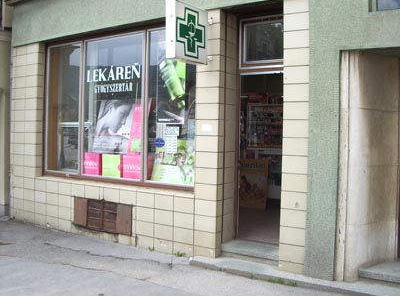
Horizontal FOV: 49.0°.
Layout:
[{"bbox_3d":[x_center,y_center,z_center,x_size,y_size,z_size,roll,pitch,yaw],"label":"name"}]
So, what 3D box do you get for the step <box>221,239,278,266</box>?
[{"bbox_3d":[0.716,1.300,5.474,0.832,0.162,0.352,2,2,34],"label":"step"}]

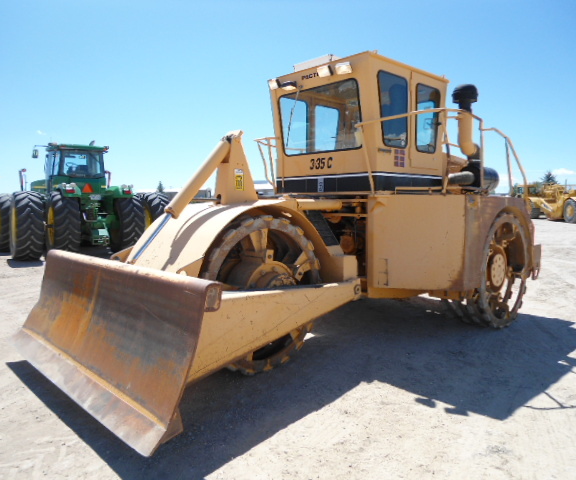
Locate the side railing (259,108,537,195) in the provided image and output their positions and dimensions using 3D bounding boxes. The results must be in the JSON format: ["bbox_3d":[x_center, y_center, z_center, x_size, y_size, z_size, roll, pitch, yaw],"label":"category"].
[{"bbox_3d":[1.170,-1.037,6.522,2.700,0.980,3.050,-4,6,-44],"label":"side railing"}]

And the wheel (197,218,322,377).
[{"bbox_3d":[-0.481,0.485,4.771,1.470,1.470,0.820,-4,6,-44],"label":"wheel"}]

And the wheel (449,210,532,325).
[{"bbox_3d":[2.508,0.372,6.331,1.460,1.460,0.680,-4,6,-44],"label":"wheel"}]

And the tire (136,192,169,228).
[{"bbox_3d":[-4.573,-0.544,15.490,0.650,1.900,1.900,-4,6,-42],"label":"tire"}]

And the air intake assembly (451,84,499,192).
[{"bbox_3d":[2.363,-1.282,6.121,0.836,1.294,0.346,-5,6,-43],"label":"air intake assembly"}]

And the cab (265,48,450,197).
[{"bbox_3d":[0.939,-1.374,6.274,1.740,1.600,1.570,-4,6,-44],"label":"cab"}]

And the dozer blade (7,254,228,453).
[{"bbox_3d":[-1.623,0.672,3.965,0.520,1.000,2.950,-4,6,-44],"label":"dozer blade"}]

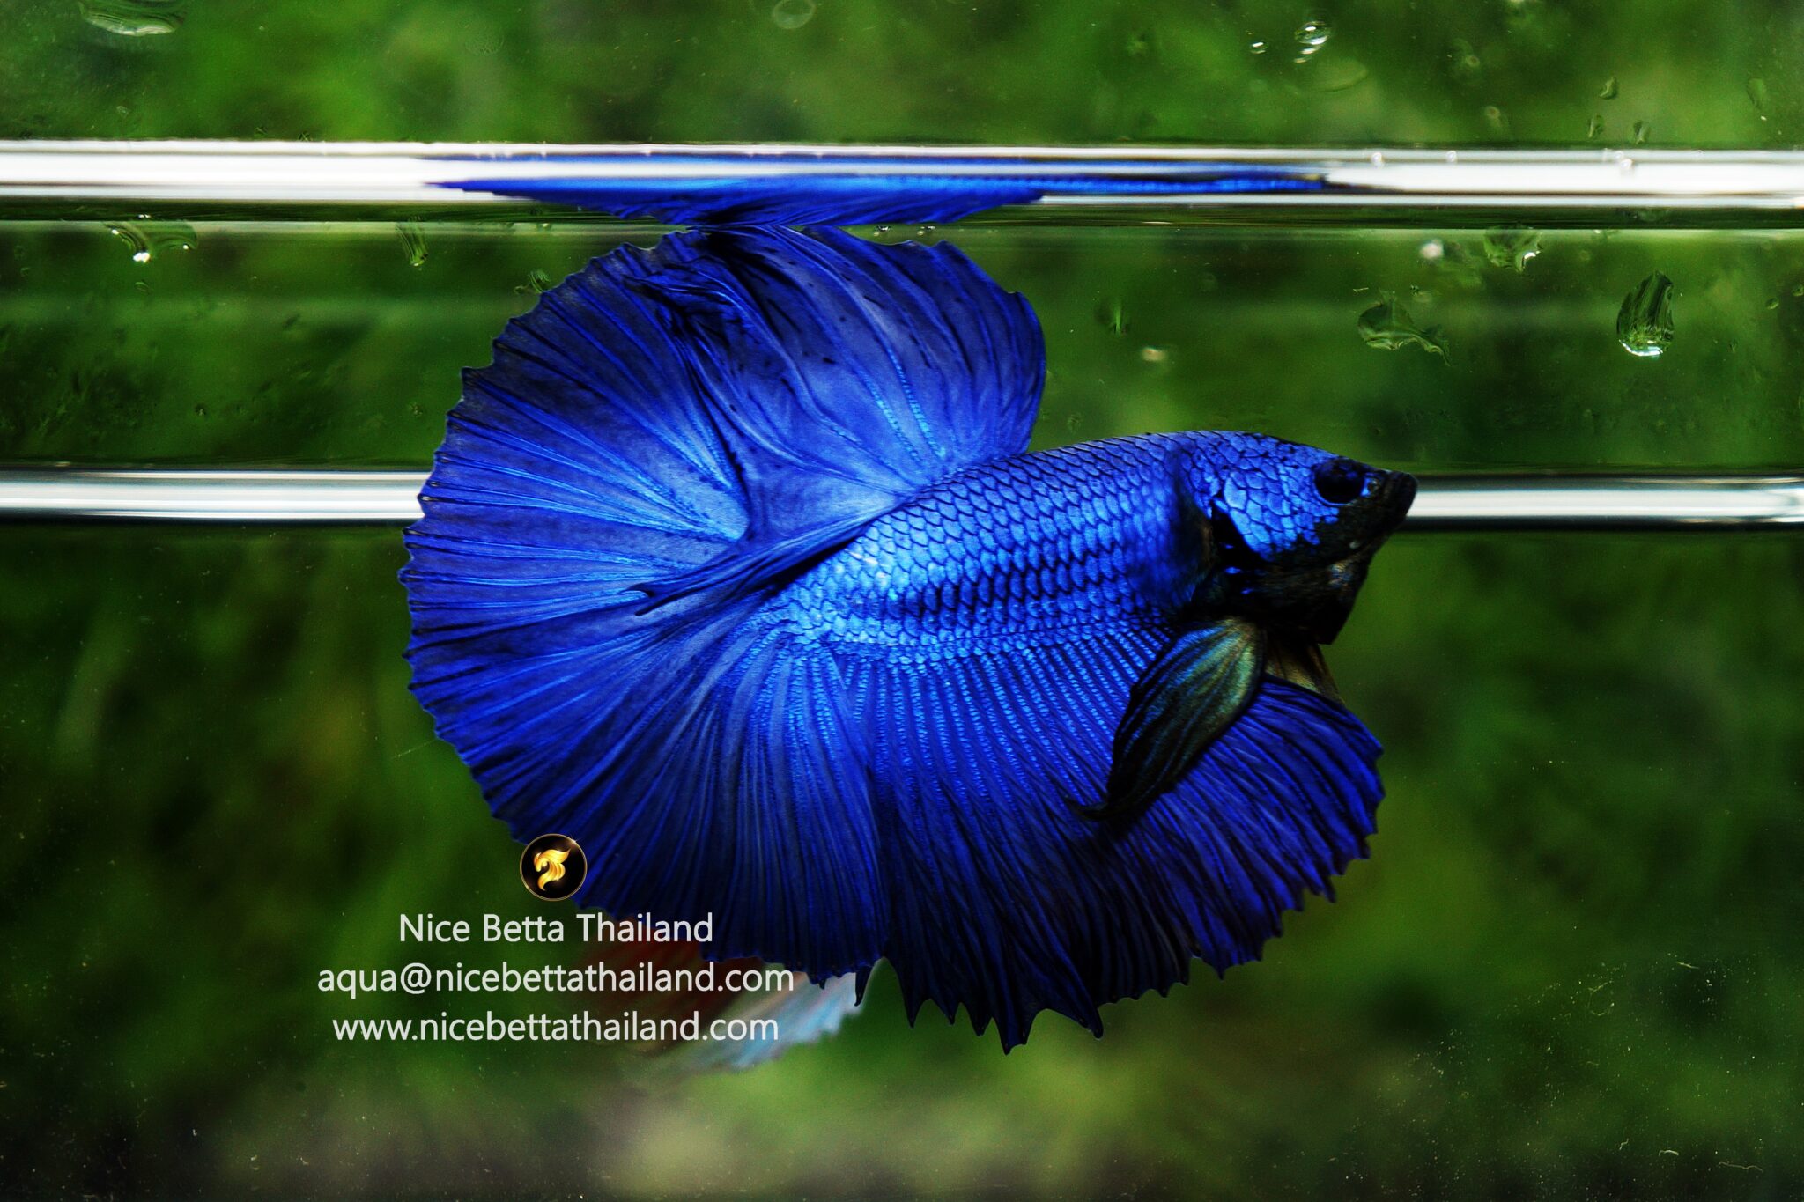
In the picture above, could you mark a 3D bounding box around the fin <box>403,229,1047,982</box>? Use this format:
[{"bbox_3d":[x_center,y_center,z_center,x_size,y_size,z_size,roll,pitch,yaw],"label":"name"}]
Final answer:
[{"bbox_3d":[-0.012,0.000,0.285,0.045,0.052,0.012,0,0,0],"label":"fin"}]

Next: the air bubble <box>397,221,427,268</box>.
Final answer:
[{"bbox_3d":[-0.034,-0.025,0.285,0.002,0.003,0.002,0,0,0],"label":"air bubble"}]

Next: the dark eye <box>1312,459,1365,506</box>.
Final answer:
[{"bbox_3d":[0.028,-0.008,0.267,0.003,0.003,0.003,0,0,-9],"label":"dark eye"}]

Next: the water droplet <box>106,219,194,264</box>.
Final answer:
[{"bbox_3d":[-0.052,-0.025,0.285,0.006,0.003,0.002,0,0,0],"label":"water droplet"}]

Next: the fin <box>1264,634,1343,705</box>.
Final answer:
[{"bbox_3d":[0.027,0.005,0.271,0.005,0.007,0.003,-23,0,0],"label":"fin"}]

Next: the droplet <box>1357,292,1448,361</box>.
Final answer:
[{"bbox_3d":[0.035,-0.019,0.285,0.006,0.005,0.002,0,0,0],"label":"droplet"}]

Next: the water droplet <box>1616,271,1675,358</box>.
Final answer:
[{"bbox_3d":[0.052,-0.020,0.285,0.004,0.006,0.002,0,0,0],"label":"water droplet"}]

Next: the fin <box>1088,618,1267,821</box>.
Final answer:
[{"bbox_3d":[0.018,0.008,0.266,0.007,0.017,0.003,44,0,0],"label":"fin"}]

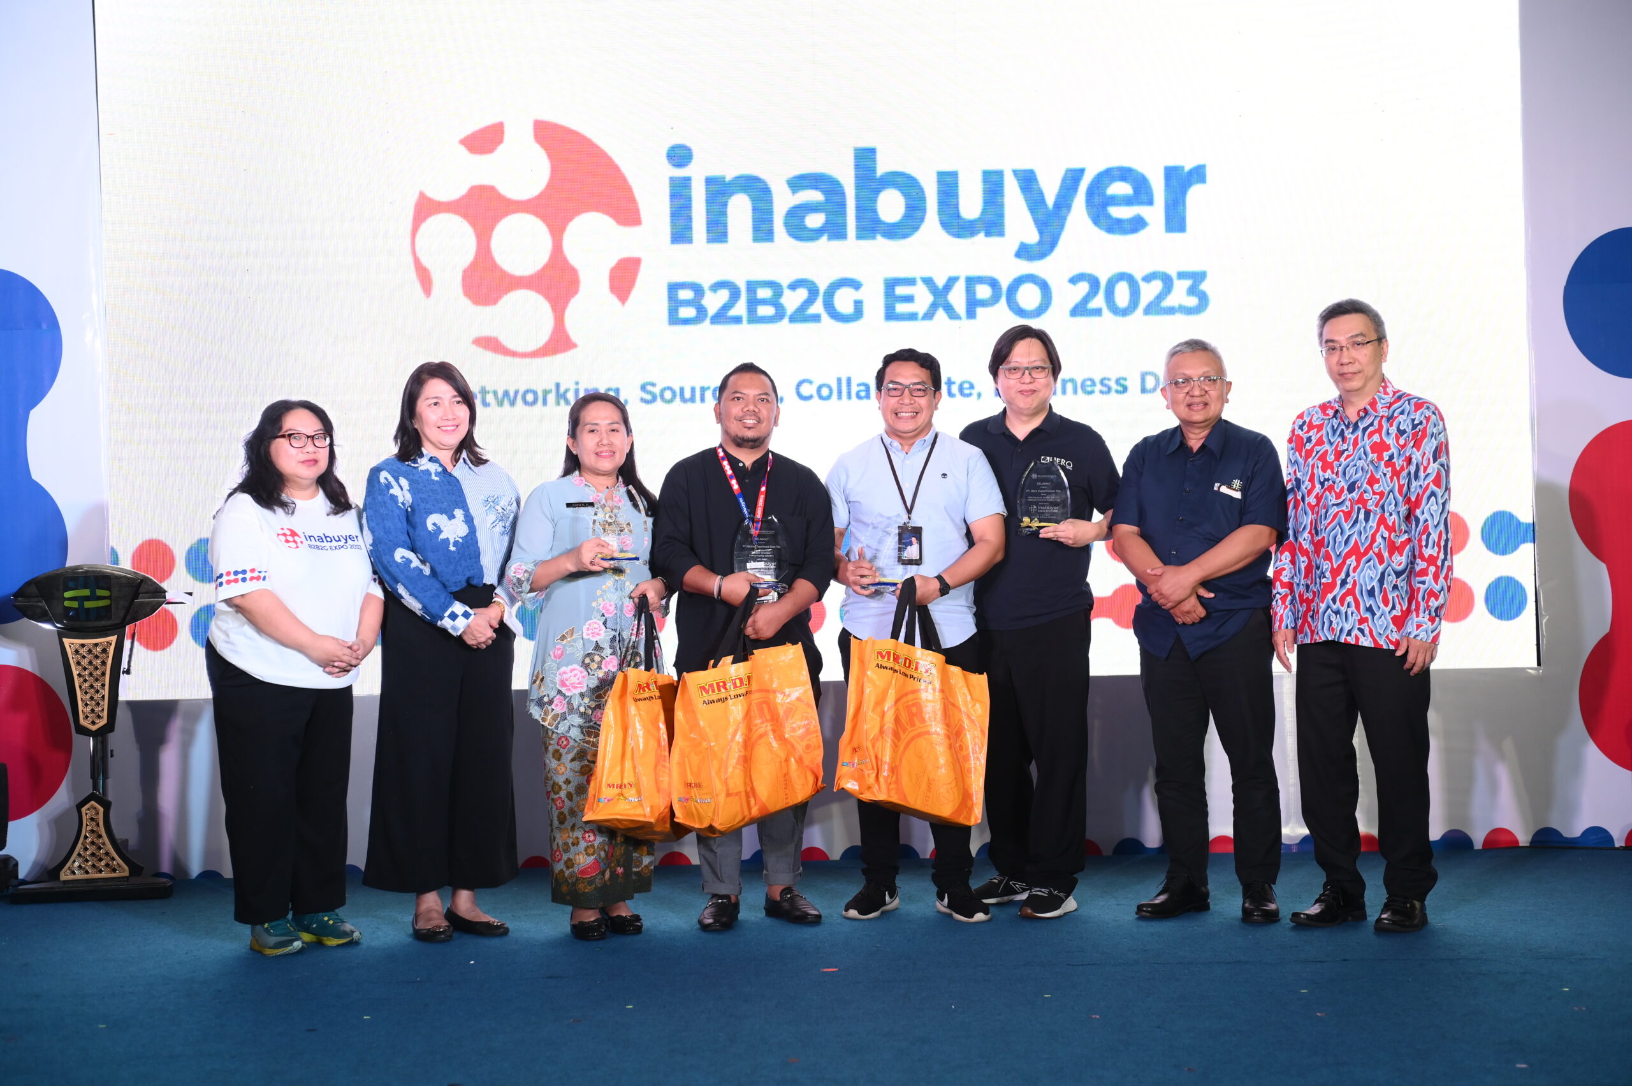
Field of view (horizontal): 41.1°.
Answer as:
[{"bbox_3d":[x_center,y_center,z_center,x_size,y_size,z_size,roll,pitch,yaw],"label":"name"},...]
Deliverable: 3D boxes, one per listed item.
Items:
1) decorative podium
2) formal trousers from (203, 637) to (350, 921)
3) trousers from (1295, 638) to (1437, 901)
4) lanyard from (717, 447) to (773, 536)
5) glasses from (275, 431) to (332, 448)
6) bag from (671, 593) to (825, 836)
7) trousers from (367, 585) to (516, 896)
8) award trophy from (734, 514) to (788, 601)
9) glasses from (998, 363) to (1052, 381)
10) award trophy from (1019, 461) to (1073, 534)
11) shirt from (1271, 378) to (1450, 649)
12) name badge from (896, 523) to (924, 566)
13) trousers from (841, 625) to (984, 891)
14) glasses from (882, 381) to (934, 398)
[{"bbox_3d":[-2.353,0.611,7.070,0.500,1.070,0.400,-1,0,-12],"label":"decorative podium"},{"bbox_3d":[-1.481,0.621,6.007,0.385,0.830,0.300,-2,1,-30],"label":"formal trousers"},{"bbox_3d":[1.509,0.527,5.978,0.385,0.870,0.270,-1,1,25],"label":"trousers"},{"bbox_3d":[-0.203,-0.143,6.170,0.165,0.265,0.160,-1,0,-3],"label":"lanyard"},{"bbox_3d":[-1.396,-0.279,5.939,0.140,0.044,0.140,-2,1,-27],"label":"glasses"},{"bbox_3d":[-0.188,0.471,5.980,0.380,0.650,0.180,-5,0,-32],"label":"bag"},{"bbox_3d":[-1.065,0.557,6.190,0.420,0.870,0.320,-1,0,-30],"label":"trousers"},{"bbox_3d":[-0.148,0.038,5.929,0.145,0.235,0.055,-3,1,-3],"label":"award trophy"},{"bbox_3d":[0.604,-0.488,6.243,0.150,0.045,0.140,-1,2,5],"label":"glasses"},{"bbox_3d":[0.652,-0.129,6.200,0.152,0.212,0.055,-1,0,5],"label":"award trophy"},{"bbox_3d":[1.516,-0.083,6.050,0.520,0.760,0.320,-1,0,24],"label":"shirt"},{"bbox_3d":[0.266,0.007,6.135,0.072,0.116,0.010,-1,-2,3],"label":"name badge"},{"bbox_3d":[0.273,0.566,6.252,0.410,0.840,0.260,-2,1,2],"label":"trousers"},{"bbox_3d":[0.262,-0.438,6.250,0.146,0.046,0.140,-1,0,2],"label":"glasses"}]

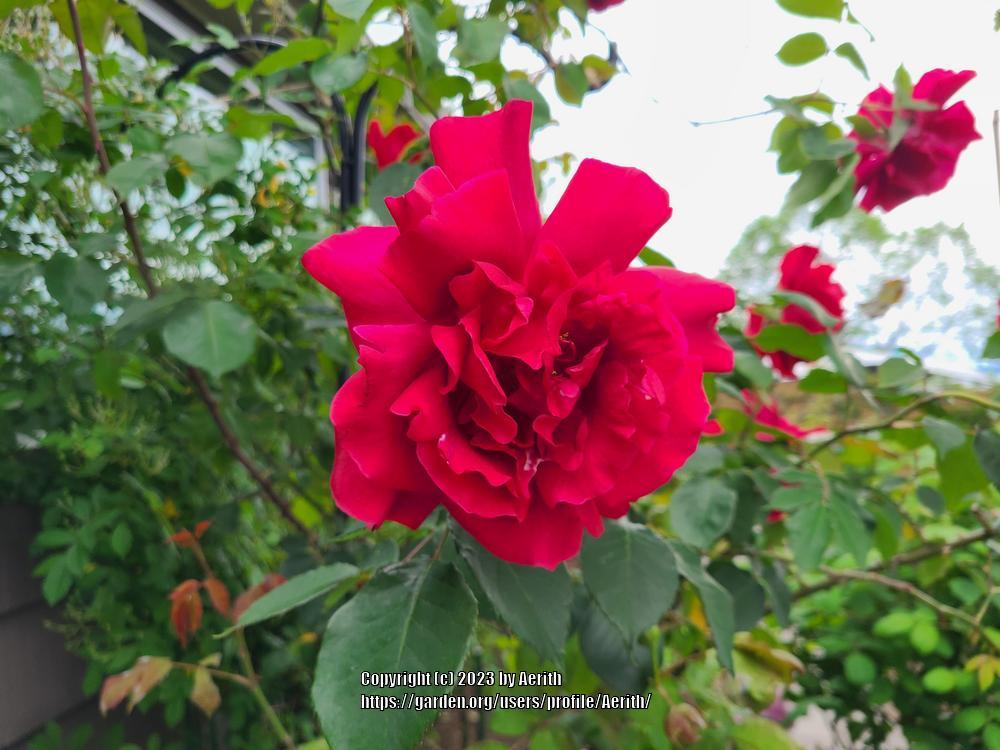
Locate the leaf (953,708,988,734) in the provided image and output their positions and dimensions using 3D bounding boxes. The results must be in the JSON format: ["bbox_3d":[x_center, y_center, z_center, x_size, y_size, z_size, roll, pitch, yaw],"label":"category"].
[{"bbox_3d":[0.628,0.461,1.000,0.043,0.034,0.012,-9,-30,-5],"label":"leaf"}]

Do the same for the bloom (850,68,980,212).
[{"bbox_3d":[0.321,-0.181,0.580,0.105,0.105,0.065,-2,-4,30],"label":"bloom"}]

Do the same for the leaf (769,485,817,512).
[{"bbox_3d":[0.206,0.087,0.530,0.035,0.022,0.009,-7,-30,0],"label":"leaf"}]

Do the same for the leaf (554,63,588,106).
[{"bbox_3d":[0.067,-0.271,0.700,0.032,0.044,0.012,-9,17,3],"label":"leaf"}]

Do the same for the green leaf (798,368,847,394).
[{"bbox_3d":[0.266,0.005,0.620,0.040,0.026,0.012,-4,30,3],"label":"green leaf"}]

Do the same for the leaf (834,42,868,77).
[{"bbox_3d":[0.337,-0.302,0.720,0.044,0.023,0.014,39,16,-6],"label":"leaf"}]

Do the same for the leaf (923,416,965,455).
[{"bbox_3d":[0.351,0.048,0.595,0.025,0.035,0.009,-29,-17,-17],"label":"leaf"}]

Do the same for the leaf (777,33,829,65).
[{"bbox_3d":[0.234,-0.251,0.580,0.040,0.027,0.009,-7,23,0],"label":"leaf"}]

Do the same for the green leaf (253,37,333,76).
[{"bbox_3d":[-0.139,-0.212,0.500,0.058,0.027,0.009,-32,57,-20],"label":"green leaf"}]

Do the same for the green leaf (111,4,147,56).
[{"bbox_3d":[-0.252,-0.234,0.510,0.022,0.039,0.009,-29,0,26],"label":"green leaf"}]

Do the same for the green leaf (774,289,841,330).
[{"bbox_3d":[0.237,-0.051,0.580,0.058,0.015,0.032,22,43,2],"label":"green leaf"}]

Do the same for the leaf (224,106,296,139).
[{"bbox_3d":[-0.191,-0.202,0.600,0.056,0.032,0.014,4,37,-3],"label":"leaf"}]

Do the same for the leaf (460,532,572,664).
[{"bbox_3d":[0.006,0.080,0.272,0.034,0.059,0.009,-34,-15,-29],"label":"leaf"}]

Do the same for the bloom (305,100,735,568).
[{"bbox_3d":[0.005,-0.011,0.210,0.118,0.128,0.075,0,2,-3],"label":"bloom"}]

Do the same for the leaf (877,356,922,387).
[{"bbox_3d":[0.330,-0.002,0.620,0.038,0.034,0.012,-13,-32,-8],"label":"leaf"}]

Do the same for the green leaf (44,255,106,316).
[{"bbox_3d":[-0.340,-0.071,0.600,0.050,0.053,0.013,0,-21,-6],"label":"green leaf"}]

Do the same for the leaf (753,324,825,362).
[{"bbox_3d":[0.204,-0.023,0.530,0.052,0.028,0.009,5,30,0],"label":"leaf"}]

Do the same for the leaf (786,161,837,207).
[{"bbox_3d":[0.257,-0.158,0.620,0.053,0.034,0.013,-36,12,24],"label":"leaf"}]

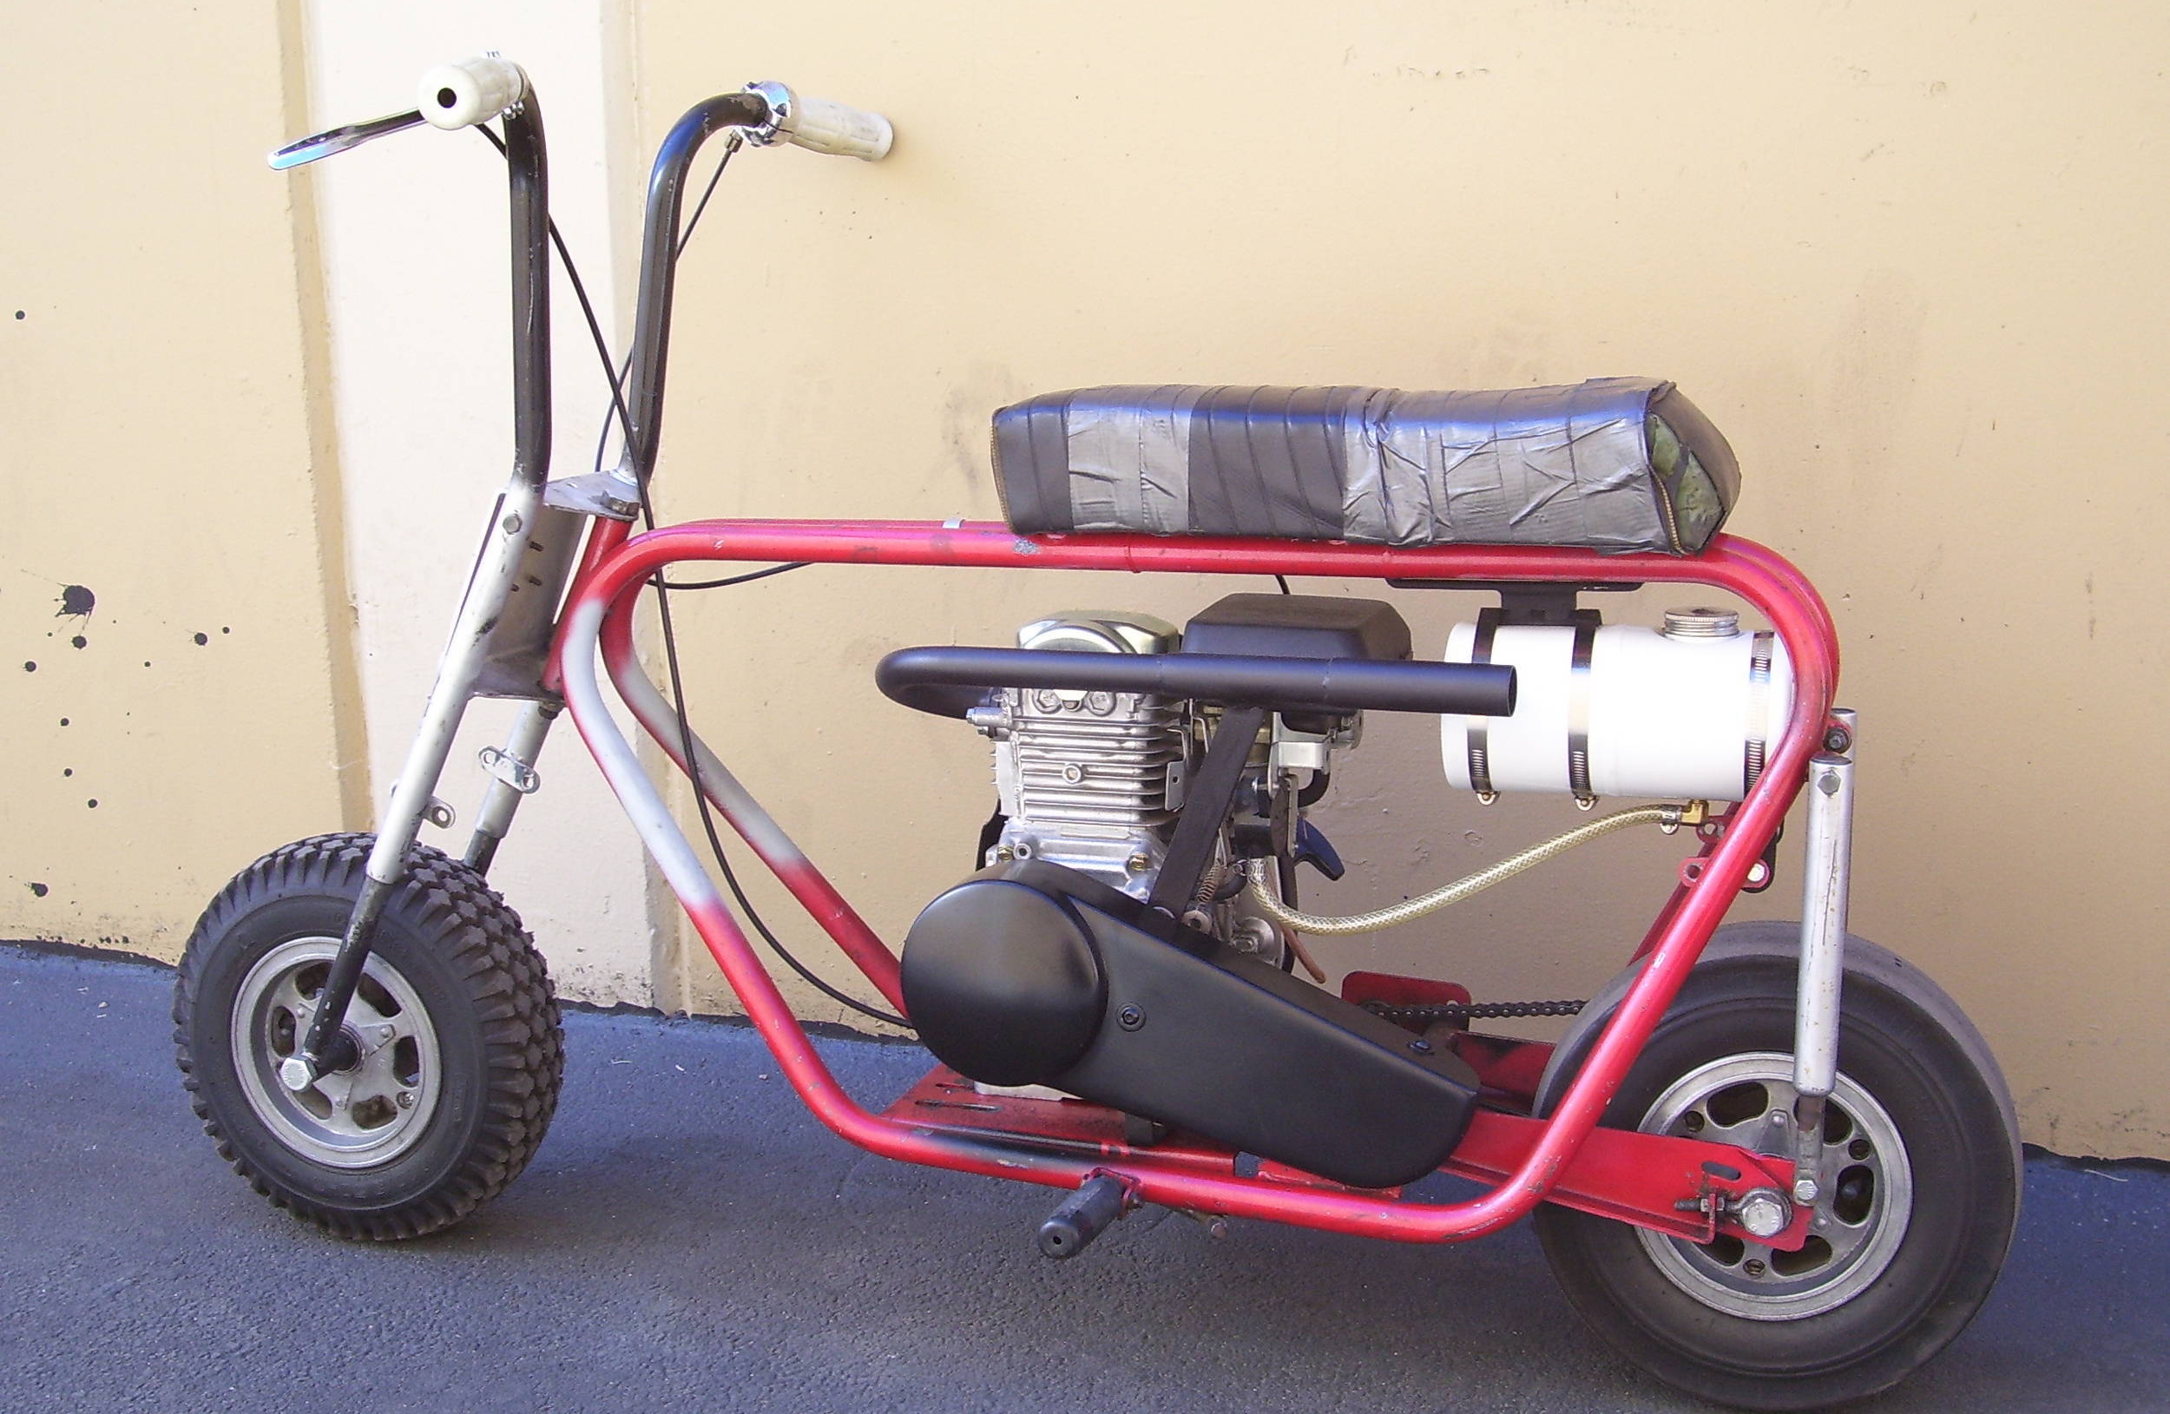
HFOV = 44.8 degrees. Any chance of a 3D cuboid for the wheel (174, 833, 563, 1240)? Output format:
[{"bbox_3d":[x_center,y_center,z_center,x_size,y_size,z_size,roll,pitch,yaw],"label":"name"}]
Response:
[{"bbox_3d":[-0.532,0.245,1.957,0.308,0.308,0.096,4,11,18],"label":"wheel"}]

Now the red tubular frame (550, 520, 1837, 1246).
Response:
[{"bbox_3d":[0.041,0.097,1.774,0.882,0.466,0.211,3,11,15],"label":"red tubular frame"}]

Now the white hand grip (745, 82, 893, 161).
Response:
[{"bbox_3d":[-0.199,-0.443,2.004,0.050,0.050,0.138,8,8,35],"label":"white hand grip"}]

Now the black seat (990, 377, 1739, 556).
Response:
[{"bbox_3d":[0.186,-0.163,1.687,0.451,0.100,0.201,3,11,15],"label":"black seat"}]

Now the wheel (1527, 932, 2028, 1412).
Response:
[{"bbox_3d":[0.442,0.295,1.700,0.310,0.310,0.125,3,11,15],"label":"wheel"}]

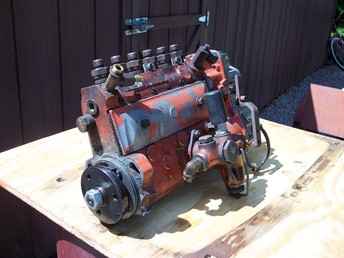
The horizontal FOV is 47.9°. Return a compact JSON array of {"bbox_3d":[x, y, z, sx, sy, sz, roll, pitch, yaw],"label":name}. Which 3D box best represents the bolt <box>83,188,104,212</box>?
[{"bbox_3d":[-0.107,0.098,0.543,0.025,0.025,0.016,13,26,38],"label":"bolt"}]

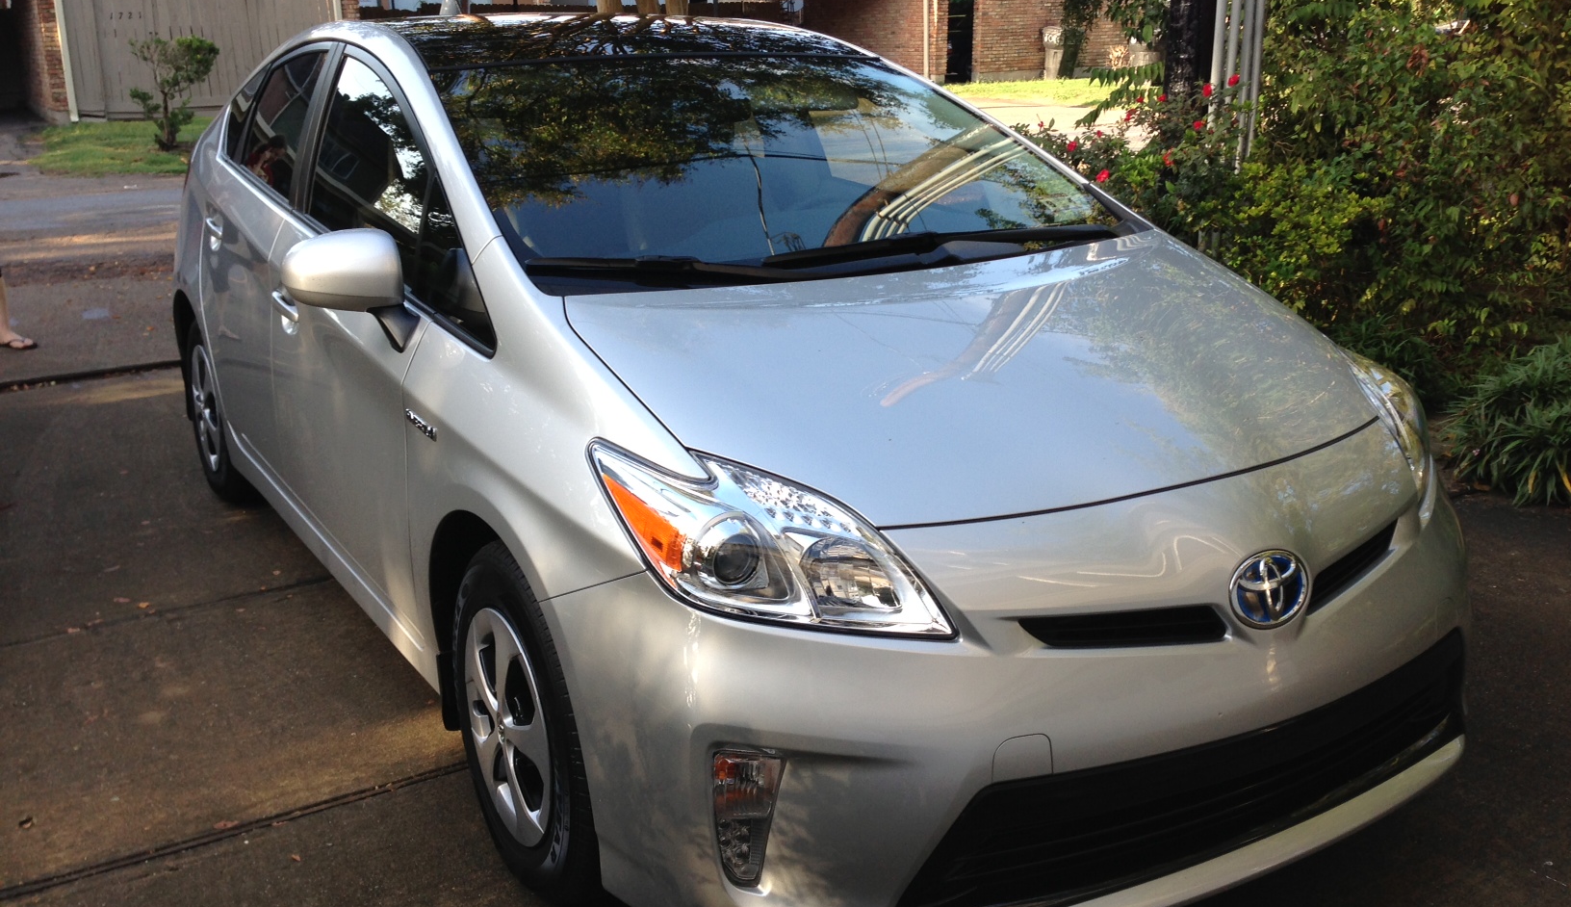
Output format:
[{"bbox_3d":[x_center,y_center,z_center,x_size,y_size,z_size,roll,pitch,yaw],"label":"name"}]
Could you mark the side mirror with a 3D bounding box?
[{"bbox_3d":[-0.811,-0.330,2.747,0.220,0.160,0.135,-10,18,-29],"label":"side mirror"}]

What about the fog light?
[{"bbox_3d":[-0.052,0.514,2.113,0.110,0.225,0.100,-5,16,-14],"label":"fog light"}]

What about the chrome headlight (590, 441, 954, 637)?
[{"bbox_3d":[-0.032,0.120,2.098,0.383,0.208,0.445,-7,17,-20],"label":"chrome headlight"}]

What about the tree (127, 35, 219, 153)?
[{"bbox_3d":[-7.238,-4.243,17.700,1.100,1.350,1.050,-7,17,-21],"label":"tree"}]

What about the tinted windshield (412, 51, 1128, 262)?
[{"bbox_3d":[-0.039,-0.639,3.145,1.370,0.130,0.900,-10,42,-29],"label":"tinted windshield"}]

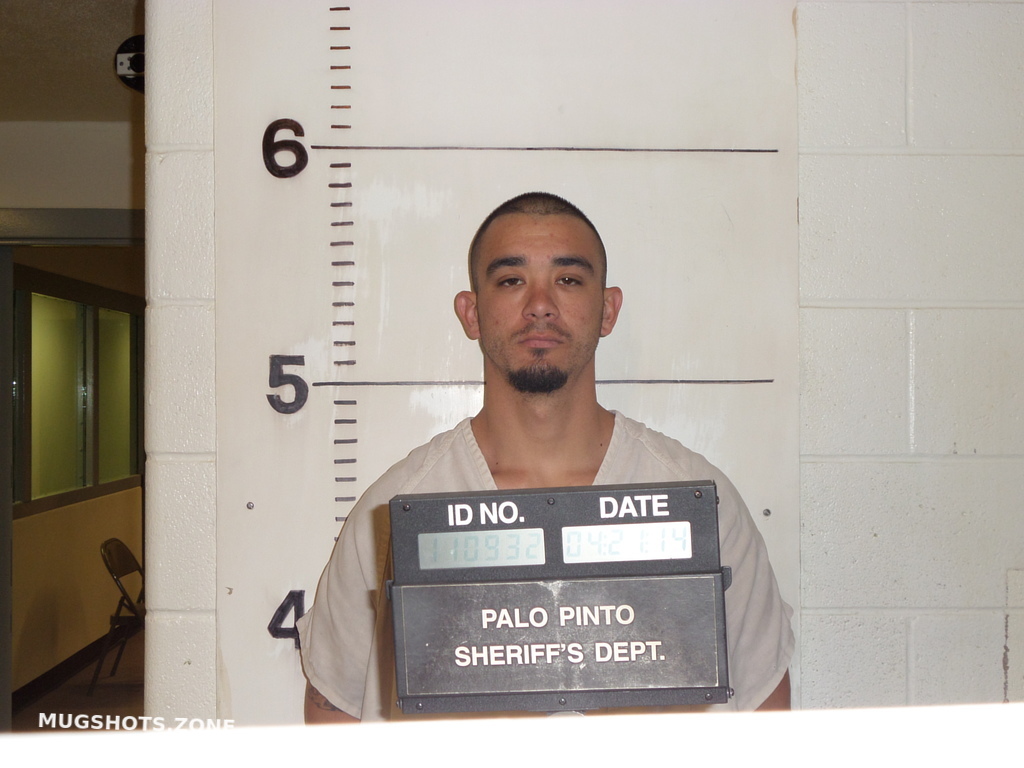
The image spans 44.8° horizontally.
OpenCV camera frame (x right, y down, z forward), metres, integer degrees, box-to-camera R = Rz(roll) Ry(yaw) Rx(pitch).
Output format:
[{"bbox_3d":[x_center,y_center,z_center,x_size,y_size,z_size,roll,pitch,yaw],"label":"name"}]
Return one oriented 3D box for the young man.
[{"bbox_3d":[0.040,0.650,1.375,0.560,1.740,0.370,0,0,0],"label":"young man"}]

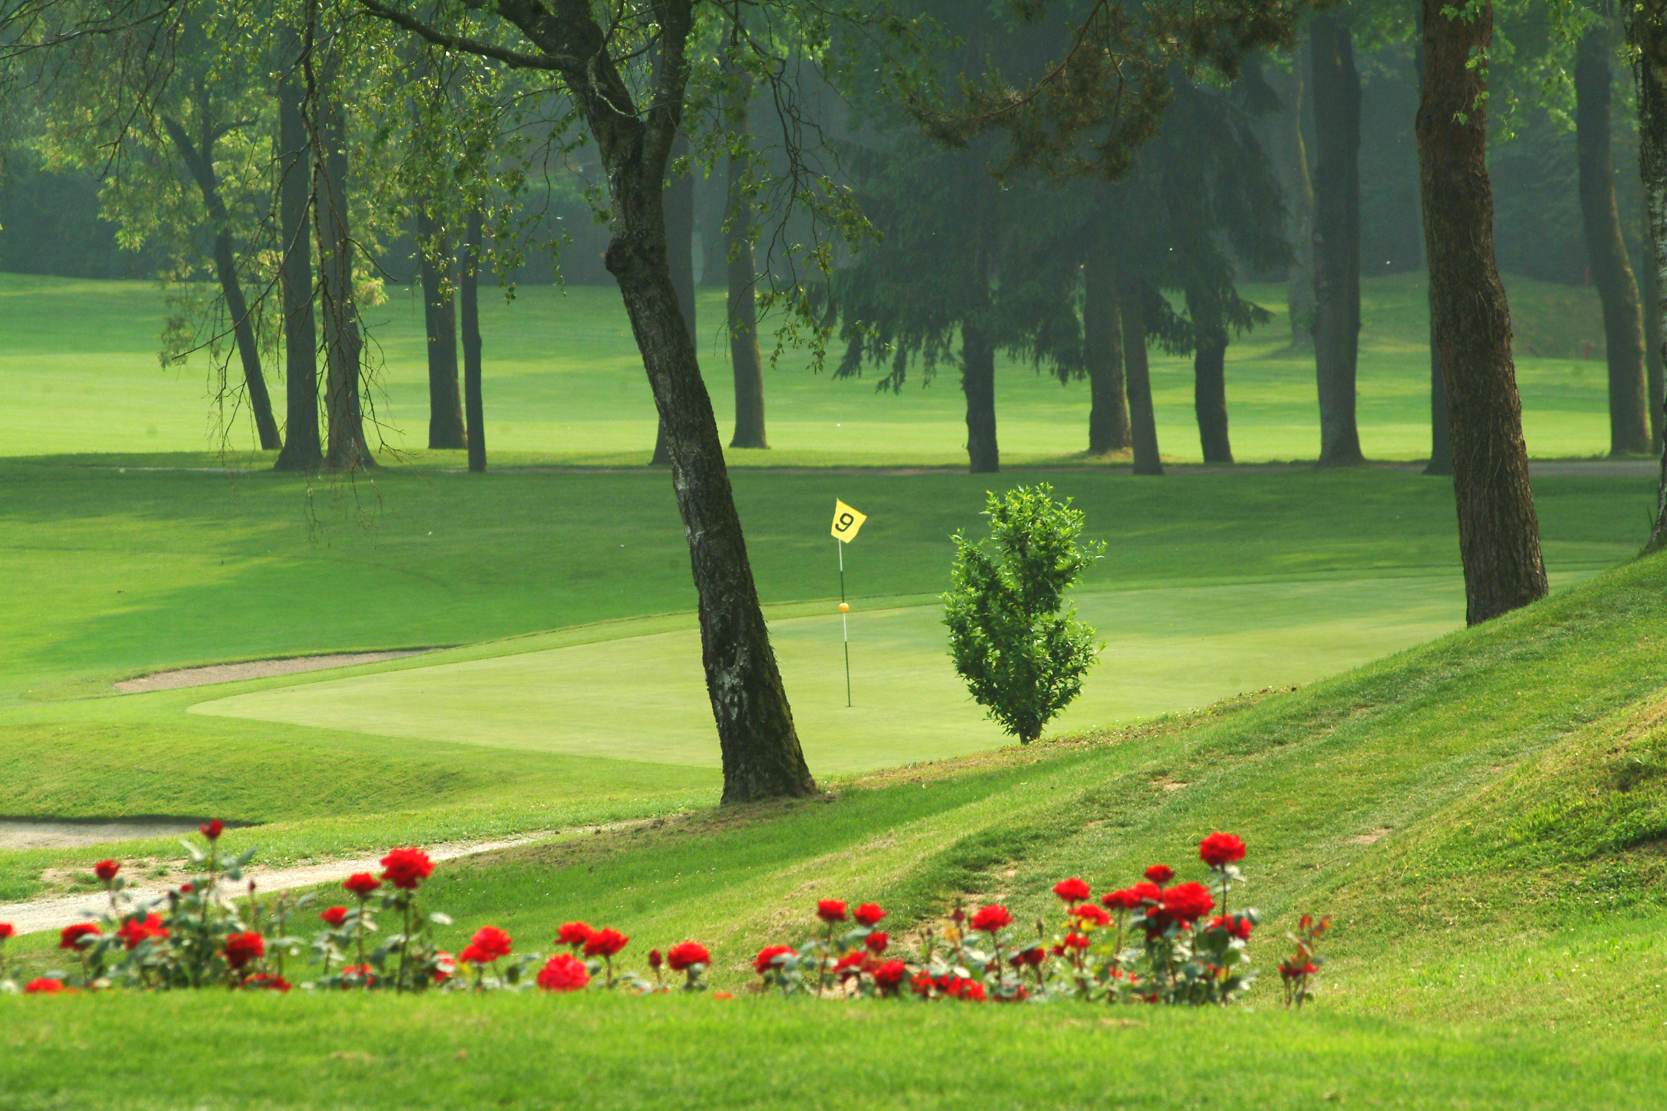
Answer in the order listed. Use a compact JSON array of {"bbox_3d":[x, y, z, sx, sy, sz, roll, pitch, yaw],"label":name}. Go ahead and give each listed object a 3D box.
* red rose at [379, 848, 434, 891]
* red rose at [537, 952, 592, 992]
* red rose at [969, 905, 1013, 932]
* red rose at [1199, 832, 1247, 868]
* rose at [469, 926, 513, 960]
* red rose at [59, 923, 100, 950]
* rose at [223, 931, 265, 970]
[{"bbox_3d":[-0.854,0.627,27.800,0.110,0.086,0.110,0,2,0],"label":"red rose"},{"bbox_3d":[-0.524,0.813,27.000,0.102,0.080,0.098,0,2,0],"label":"red rose"},{"bbox_3d":[0.305,0.707,27.000,0.086,0.060,0.082,0,2,0],"label":"red rose"},{"bbox_3d":[0.779,0.589,27.800,0.096,0.073,0.096,0,2,0],"label":"red rose"},{"bbox_3d":[-0.690,0.783,28.000,0.087,0.068,0.087,0,2,0],"label":"rose"},{"bbox_3d":[-1.531,0.774,28.200,0.082,0.056,0.082,0,2,0],"label":"red rose"},{"bbox_3d":[-1.145,0.767,27.000,0.082,0.074,0.080,0,2,0],"label":"rose"}]

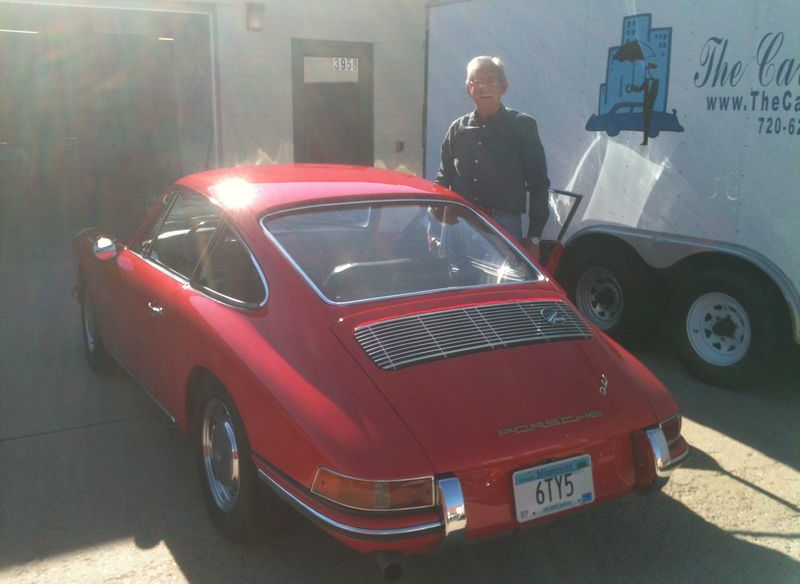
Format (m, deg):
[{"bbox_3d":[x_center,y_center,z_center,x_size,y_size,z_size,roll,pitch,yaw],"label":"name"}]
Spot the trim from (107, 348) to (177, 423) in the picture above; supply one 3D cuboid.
[{"bbox_3d":[-1.270,0.428,3.888,0.035,0.045,1.400,-6,12,-30],"label":"trim"}]

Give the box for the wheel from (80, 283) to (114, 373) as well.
[{"bbox_3d":[-1.734,0.175,4.772,0.170,0.635,0.635,-6,14,-32],"label":"wheel"}]

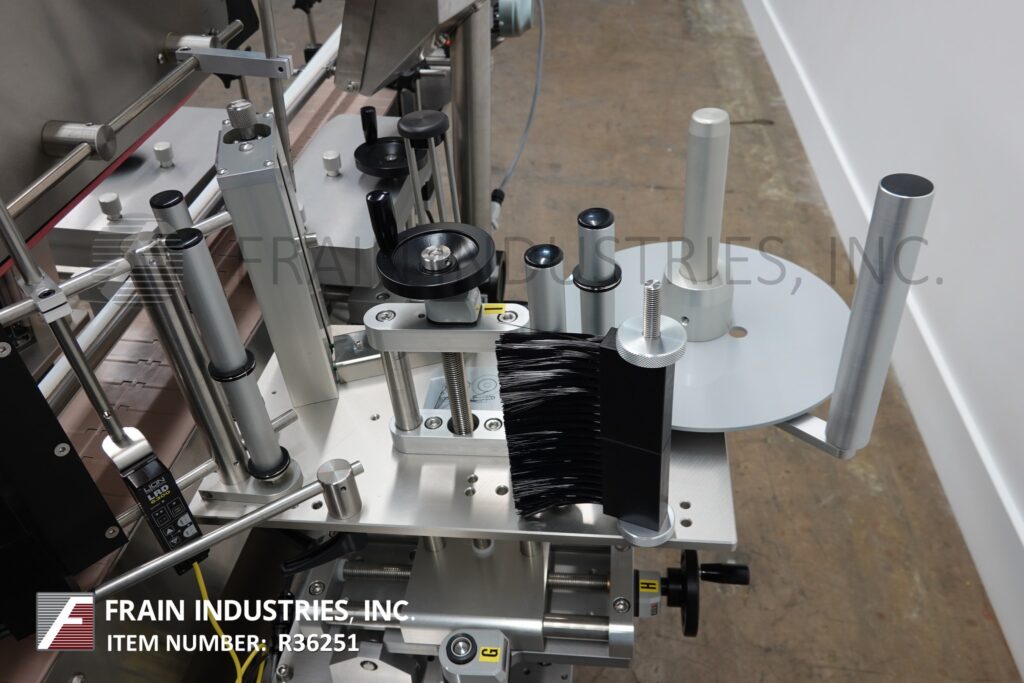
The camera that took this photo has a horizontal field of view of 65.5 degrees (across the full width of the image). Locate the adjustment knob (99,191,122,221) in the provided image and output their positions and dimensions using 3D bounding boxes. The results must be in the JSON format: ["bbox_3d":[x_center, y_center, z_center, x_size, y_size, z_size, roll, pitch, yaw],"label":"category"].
[{"bbox_3d":[-0.516,-0.172,1.028,0.024,0.029,0.024,-5,34,0],"label":"adjustment knob"}]

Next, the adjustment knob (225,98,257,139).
[{"bbox_3d":[-0.270,-0.224,0.800,0.023,0.031,0.023,0,37,8],"label":"adjustment knob"}]

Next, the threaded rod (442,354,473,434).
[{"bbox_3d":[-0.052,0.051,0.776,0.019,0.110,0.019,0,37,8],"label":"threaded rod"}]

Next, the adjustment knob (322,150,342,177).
[{"bbox_3d":[-0.261,-0.255,1.145,0.025,0.030,0.025,0,37,8],"label":"adjustment knob"}]

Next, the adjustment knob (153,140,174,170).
[{"bbox_3d":[-0.532,-0.284,1.216,0.024,0.032,0.024,0,37,8],"label":"adjustment knob"}]

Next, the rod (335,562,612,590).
[{"bbox_3d":[-0.048,0.279,0.938,0.316,0.019,0.019,0,37,8],"label":"rod"}]

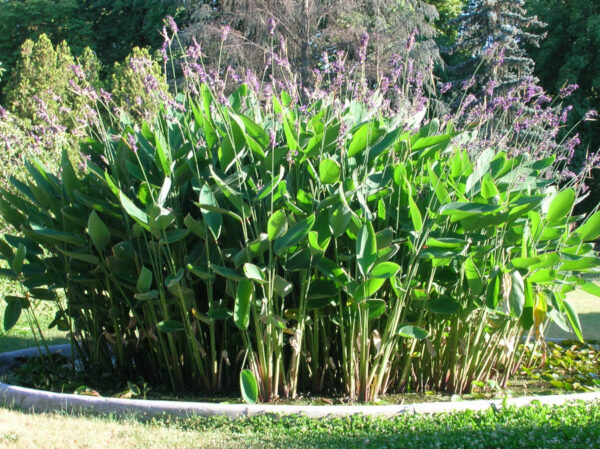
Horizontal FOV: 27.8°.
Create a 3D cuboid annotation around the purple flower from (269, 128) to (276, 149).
[{"bbox_3d":[-0.218,-0.681,9.600,0.065,0.160,0.065,0,0,0],"label":"purple flower"}]

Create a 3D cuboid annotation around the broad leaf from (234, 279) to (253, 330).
[{"bbox_3d":[-0.420,0.601,9.100,0.130,0.400,0.060,5,-3,9],"label":"broad leaf"}]

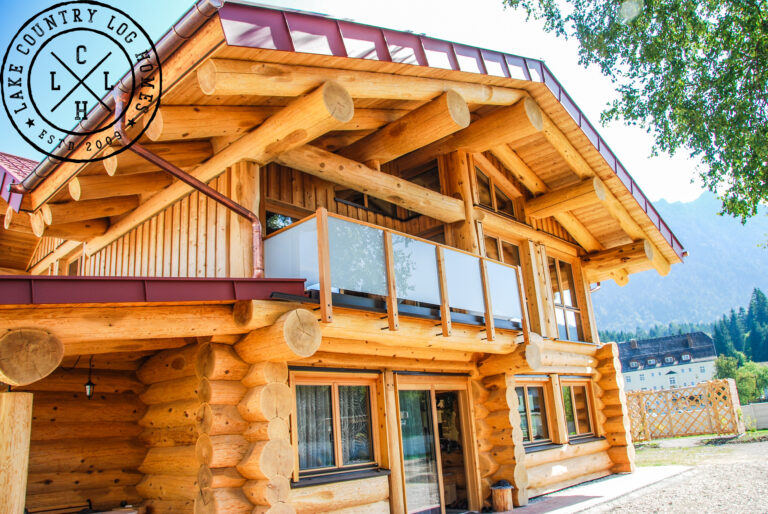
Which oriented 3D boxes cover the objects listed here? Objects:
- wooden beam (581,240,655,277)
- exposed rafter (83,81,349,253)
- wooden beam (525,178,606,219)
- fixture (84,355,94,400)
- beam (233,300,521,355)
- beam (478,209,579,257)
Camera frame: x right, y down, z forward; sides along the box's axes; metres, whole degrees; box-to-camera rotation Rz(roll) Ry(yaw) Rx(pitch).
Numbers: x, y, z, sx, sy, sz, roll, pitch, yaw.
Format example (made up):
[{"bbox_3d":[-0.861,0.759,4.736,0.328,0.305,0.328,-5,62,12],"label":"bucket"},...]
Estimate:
[{"bbox_3d":[6.247,0.063,15.465,1.746,0.508,0.476,-18,-21,40],"label":"wooden beam"},{"bbox_3d":[-2.758,-0.944,8.130,5.952,0.451,0.422,-18,-21,38],"label":"exposed rafter"},{"bbox_3d":[4.289,-1.327,13.713,1.841,0.476,0.444,-18,-21,40],"label":"wooden beam"},{"bbox_3d":[-3.780,1.546,7.400,0.150,0.590,0.150,-18,-21,40],"label":"fixture"},{"bbox_3d":[0.519,1.046,8.147,0.384,0.384,6.029,-17,-20,39],"label":"beam"},{"bbox_3d":[3.388,-0.452,12.975,0.317,0.317,4.597,-17,-20,39],"label":"beam"}]

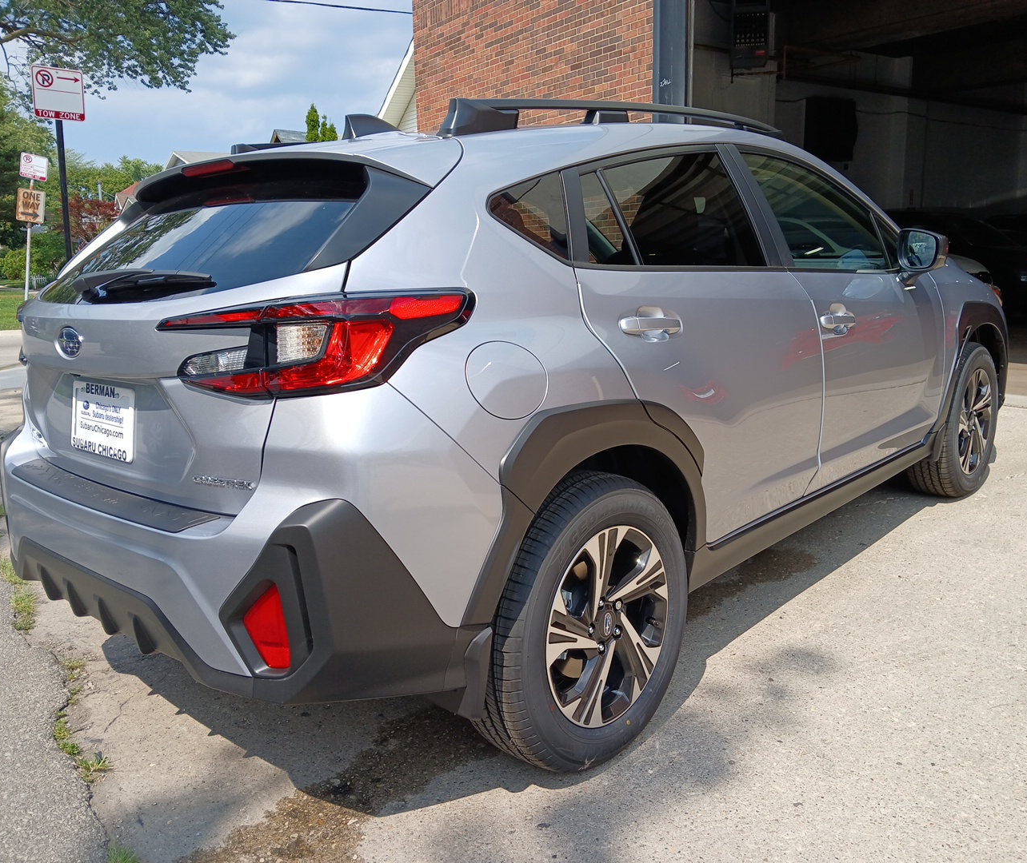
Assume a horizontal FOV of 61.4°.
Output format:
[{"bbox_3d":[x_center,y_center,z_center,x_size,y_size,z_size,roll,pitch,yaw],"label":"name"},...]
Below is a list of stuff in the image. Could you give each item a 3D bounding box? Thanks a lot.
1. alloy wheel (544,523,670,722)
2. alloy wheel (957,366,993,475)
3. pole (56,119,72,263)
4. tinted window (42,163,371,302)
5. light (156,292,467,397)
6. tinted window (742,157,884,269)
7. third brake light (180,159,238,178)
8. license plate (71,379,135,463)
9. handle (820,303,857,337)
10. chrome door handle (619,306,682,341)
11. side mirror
[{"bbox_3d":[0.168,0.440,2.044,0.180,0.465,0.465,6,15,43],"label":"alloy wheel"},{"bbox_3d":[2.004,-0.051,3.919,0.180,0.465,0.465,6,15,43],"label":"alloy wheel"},{"bbox_3d":[-4.056,-1.694,7.894,0.055,3.070,0.055,-5,12,-26],"label":"pole"},{"bbox_3d":[-0.801,-0.455,2.077,1.250,0.440,0.080,6,-31,43],"label":"tinted window"},{"bbox_3d":[-0.366,-0.173,1.650,0.430,0.165,0.430,6,15,43],"label":"light"},{"bbox_3d":[1.058,-0.736,2.936,0.810,0.415,0.050,-12,-7,-45],"label":"tinted window"},{"bbox_3d":[-0.739,-0.643,2.114,0.255,0.028,0.040,6,15,43],"label":"third brake light"},{"bbox_3d":[-0.941,-0.026,1.978,0.307,0.155,0.012,6,3,43],"label":"license plate"},{"bbox_3d":[1.043,-0.357,2.759,0.055,0.080,0.225,6,15,43],"label":"handle"},{"bbox_3d":[0.326,-0.255,2.042,0.055,0.075,0.225,6,15,43],"label":"chrome door handle"},{"bbox_3d":[1.470,-0.633,3.123,0.190,0.205,0.155,6,15,43],"label":"side mirror"}]

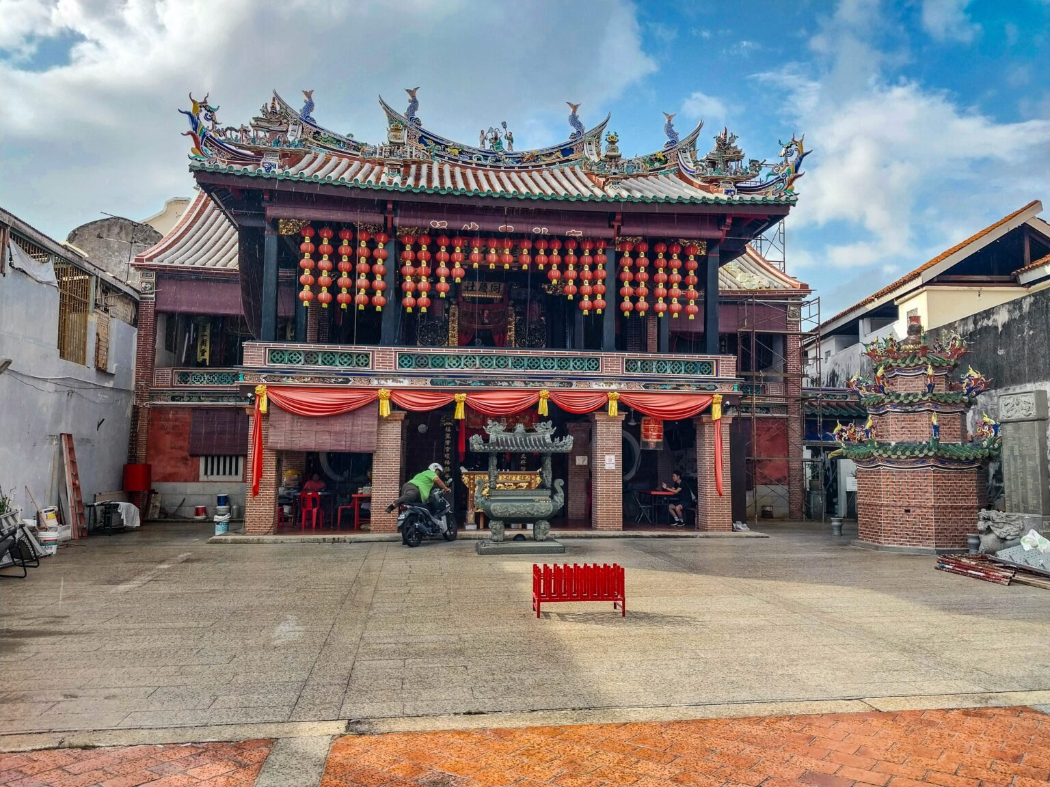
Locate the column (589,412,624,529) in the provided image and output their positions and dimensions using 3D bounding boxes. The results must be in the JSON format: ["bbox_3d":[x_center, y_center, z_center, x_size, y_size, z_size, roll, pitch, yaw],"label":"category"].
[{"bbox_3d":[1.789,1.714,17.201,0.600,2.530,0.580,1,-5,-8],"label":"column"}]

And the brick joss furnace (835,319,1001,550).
[{"bbox_3d":[7.426,0.719,14.946,2.620,4.340,2.620,1,-5,-8],"label":"brick joss furnace"}]

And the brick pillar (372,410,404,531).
[{"bbox_3d":[-2.930,1.666,16.868,0.660,2.526,0.660,1,-5,-8],"label":"brick pillar"}]

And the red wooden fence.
[{"bbox_3d":[0.536,1.976,7.964,0.890,0.490,0.430,1,-5,-8],"label":"red wooden fence"}]

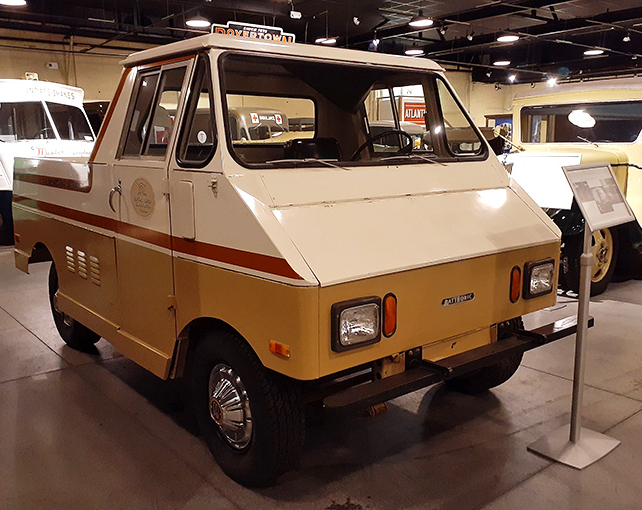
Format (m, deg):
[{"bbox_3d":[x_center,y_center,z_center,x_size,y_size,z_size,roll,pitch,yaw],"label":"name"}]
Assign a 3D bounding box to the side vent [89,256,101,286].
[{"bbox_3d":[-1.436,0.105,3.378,0.020,0.175,0.100,-9,14,-39],"label":"side vent"}]

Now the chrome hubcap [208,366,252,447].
[{"bbox_3d":[-0.413,0.684,2.395,0.075,0.380,0.380,-9,14,-39],"label":"chrome hubcap"}]

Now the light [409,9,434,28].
[{"bbox_3d":[1.792,-4.236,9.438,0.410,0.250,0.410,0,11,0],"label":"light"}]

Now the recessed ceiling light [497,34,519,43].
[{"bbox_3d":[3.864,-4.479,10.926,0.410,0.120,0.410,0,11,0],"label":"recessed ceiling light"}]

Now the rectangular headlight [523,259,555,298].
[{"bbox_3d":[1.145,0.131,2.780,0.230,0.178,0.050,-8,14,-36],"label":"rectangular headlight"}]

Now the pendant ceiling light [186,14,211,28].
[{"bbox_3d":[-2.147,-4.144,9.323,0.410,0.180,0.410,0,11,0],"label":"pendant ceiling light"}]

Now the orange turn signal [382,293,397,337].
[{"bbox_3d":[0.287,0.249,2.204,0.066,0.178,0.030,-8,14,-36],"label":"orange turn signal"}]

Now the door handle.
[{"bbox_3d":[-1.123,-0.325,2.897,0.070,0.185,0.050,-9,14,-39],"label":"door handle"}]

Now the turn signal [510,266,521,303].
[{"bbox_3d":[0.979,0.148,2.667,0.066,0.178,0.030,-8,14,-36],"label":"turn signal"}]

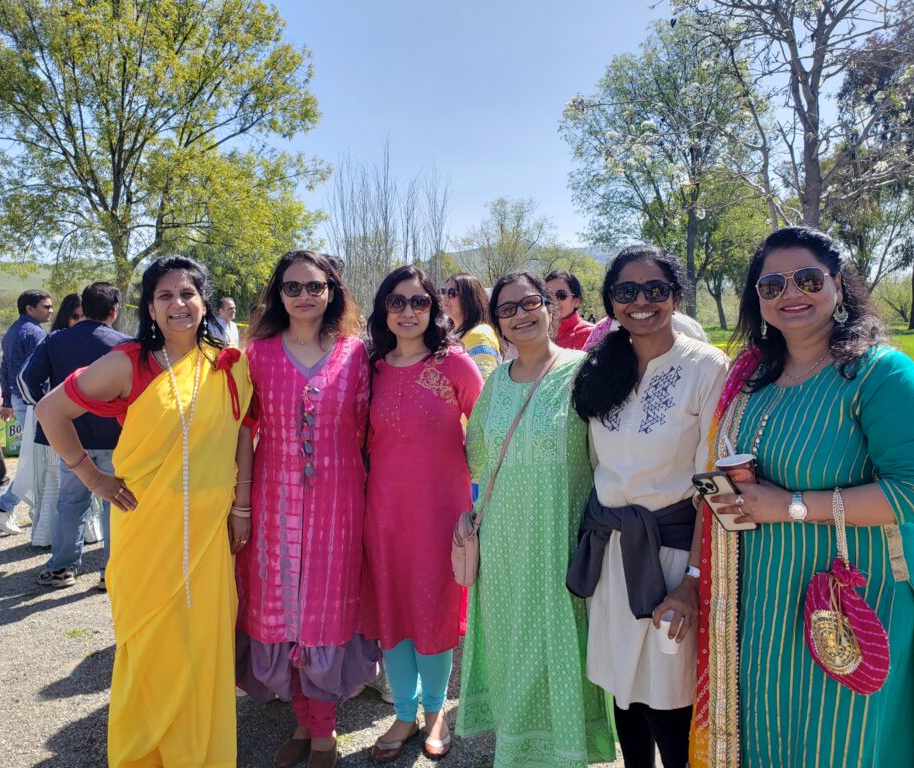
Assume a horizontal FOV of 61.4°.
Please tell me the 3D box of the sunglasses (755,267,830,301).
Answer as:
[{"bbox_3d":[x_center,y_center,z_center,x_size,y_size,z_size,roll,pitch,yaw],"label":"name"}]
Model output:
[{"bbox_3d":[0.697,-0.205,1.588,0.148,0.055,0.130,-9,0,27],"label":"sunglasses"}]

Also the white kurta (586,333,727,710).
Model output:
[{"bbox_3d":[0.508,0.328,1.959,0.380,0.915,0.260,2,5,24],"label":"white kurta"}]

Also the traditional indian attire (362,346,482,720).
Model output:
[{"bbox_3d":[-0.105,0.463,2.479,0.400,1.164,0.270,1,5,8],"label":"traditional indian attire"}]

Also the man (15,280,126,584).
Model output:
[{"bbox_3d":[-2.040,0.276,4.200,0.610,1.670,0.400,-2,5,-19],"label":"man"}]

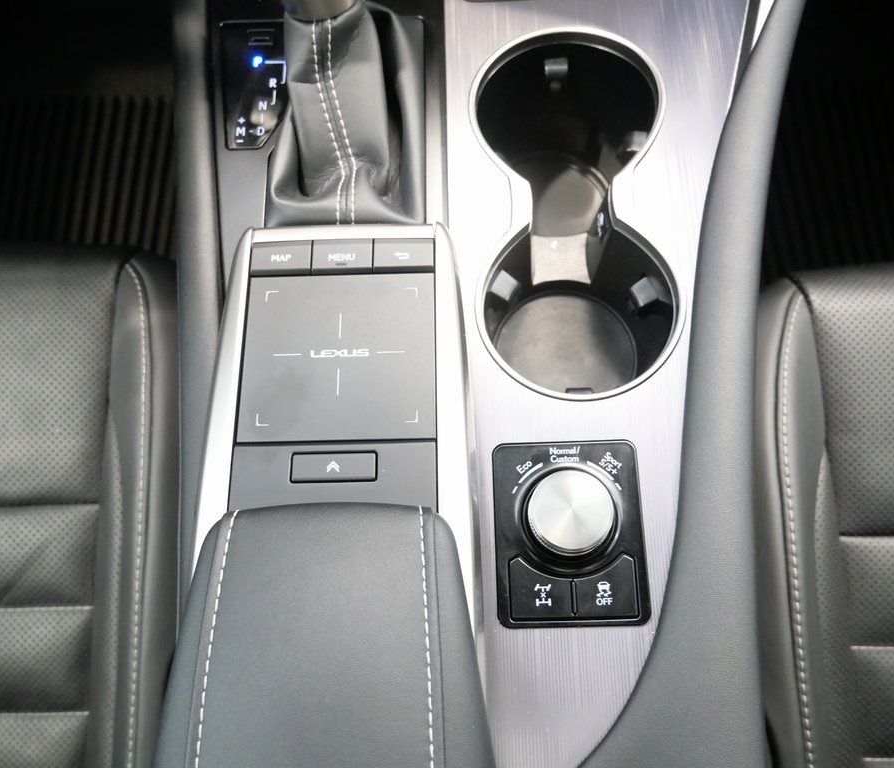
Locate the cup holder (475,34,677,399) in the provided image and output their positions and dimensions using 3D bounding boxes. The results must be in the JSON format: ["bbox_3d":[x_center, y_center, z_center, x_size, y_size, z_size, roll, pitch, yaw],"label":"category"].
[{"bbox_3d":[0.060,-0.073,0.419,0.088,0.080,0.188,-1,73,3],"label":"cup holder"}]

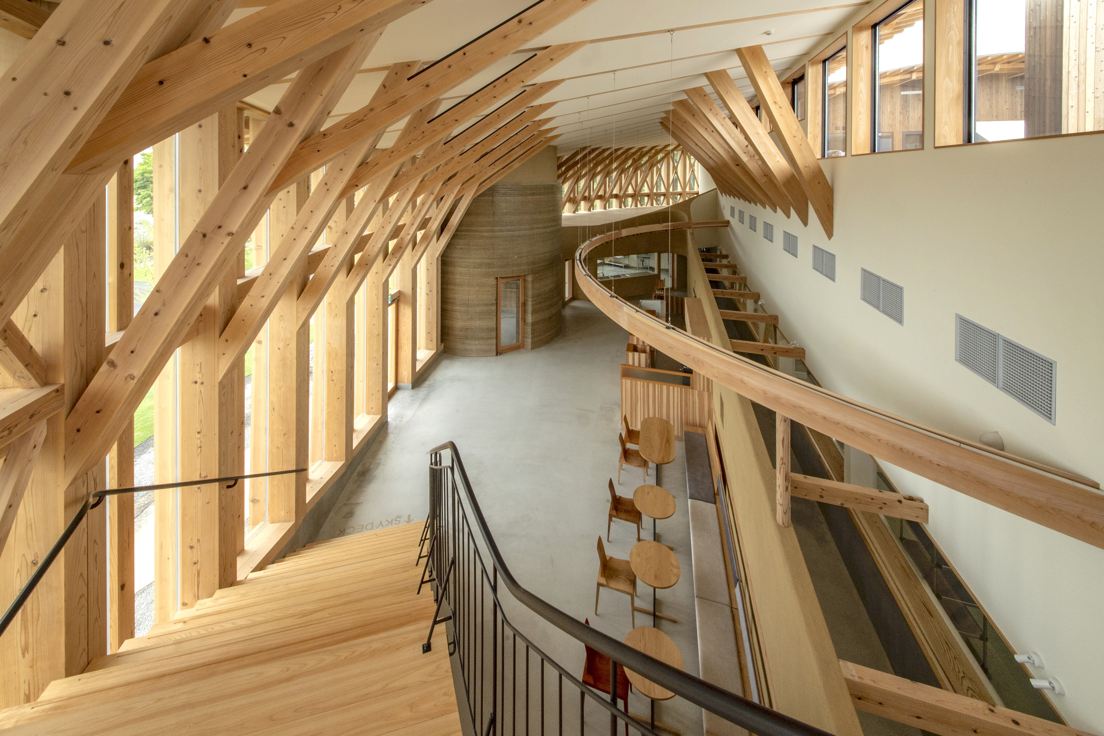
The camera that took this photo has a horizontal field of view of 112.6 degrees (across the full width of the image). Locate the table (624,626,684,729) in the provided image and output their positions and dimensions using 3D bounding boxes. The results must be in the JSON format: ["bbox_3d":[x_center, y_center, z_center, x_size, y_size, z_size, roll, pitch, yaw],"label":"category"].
[{"bbox_3d":[1.080,3.473,3.920,0.660,0.770,0.660,7,25,16],"label":"table"}]

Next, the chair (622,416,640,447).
[{"bbox_3d":[1.772,1.467,7.630,0.510,0.820,0.440,7,25,16],"label":"chair"}]

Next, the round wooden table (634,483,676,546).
[{"bbox_3d":[1.636,2.464,5.840,0.660,0.770,0.660,7,25,16],"label":"round wooden table"}]

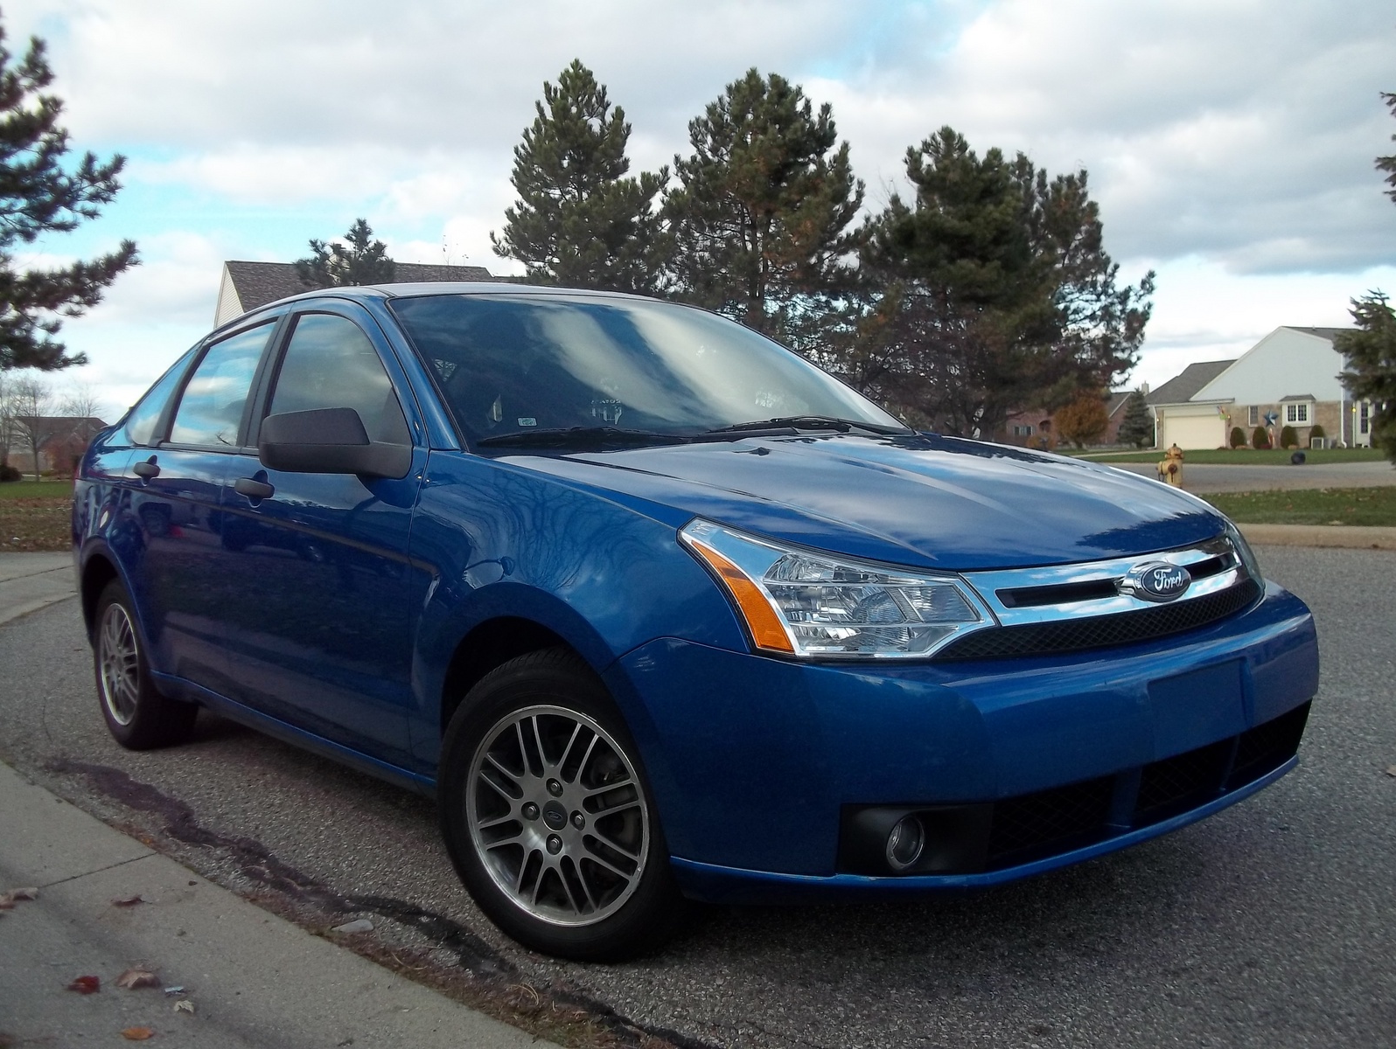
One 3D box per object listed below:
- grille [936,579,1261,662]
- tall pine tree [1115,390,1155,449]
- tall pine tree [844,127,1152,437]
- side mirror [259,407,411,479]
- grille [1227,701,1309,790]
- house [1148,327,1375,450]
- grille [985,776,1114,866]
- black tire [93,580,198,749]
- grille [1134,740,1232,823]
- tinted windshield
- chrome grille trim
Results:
[{"bbox_3d":[0.833,0.168,2.389,1.100,0.068,0.120,-4,4,-41],"label":"grille"},{"bbox_3d":[30.592,-7.457,90.500,2.800,4.350,2.800,0,4,23],"label":"tall pine tree"},{"bbox_3d":[6.556,-4.707,28.220,6.600,7.805,6.600,-1,3,13],"label":"tall pine tree"},{"bbox_3d":[-0.781,-0.172,2.811,0.260,0.145,0.210,-4,4,-41],"label":"side mirror"},{"bbox_3d":[1.169,0.437,2.638,0.090,0.145,0.340,0,4,32],"label":"grille"},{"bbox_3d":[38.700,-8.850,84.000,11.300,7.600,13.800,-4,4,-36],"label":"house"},{"bbox_3d":[0.581,0.482,2.150,0.315,0.110,0.070,-4,4,-32],"label":"grille"},{"bbox_3d":[-1.896,0.461,4.435,0.200,0.610,0.610,-5,4,-41],"label":"black tire"},{"bbox_3d":[0.874,0.463,2.368,0.315,0.110,0.060,-4,4,-41],"label":"grille"},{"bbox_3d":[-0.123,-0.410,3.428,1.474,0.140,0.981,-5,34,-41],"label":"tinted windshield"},{"bbox_3d":[0.816,0.093,2.403,0.920,0.105,0.125,-4,4,-41],"label":"chrome grille trim"}]

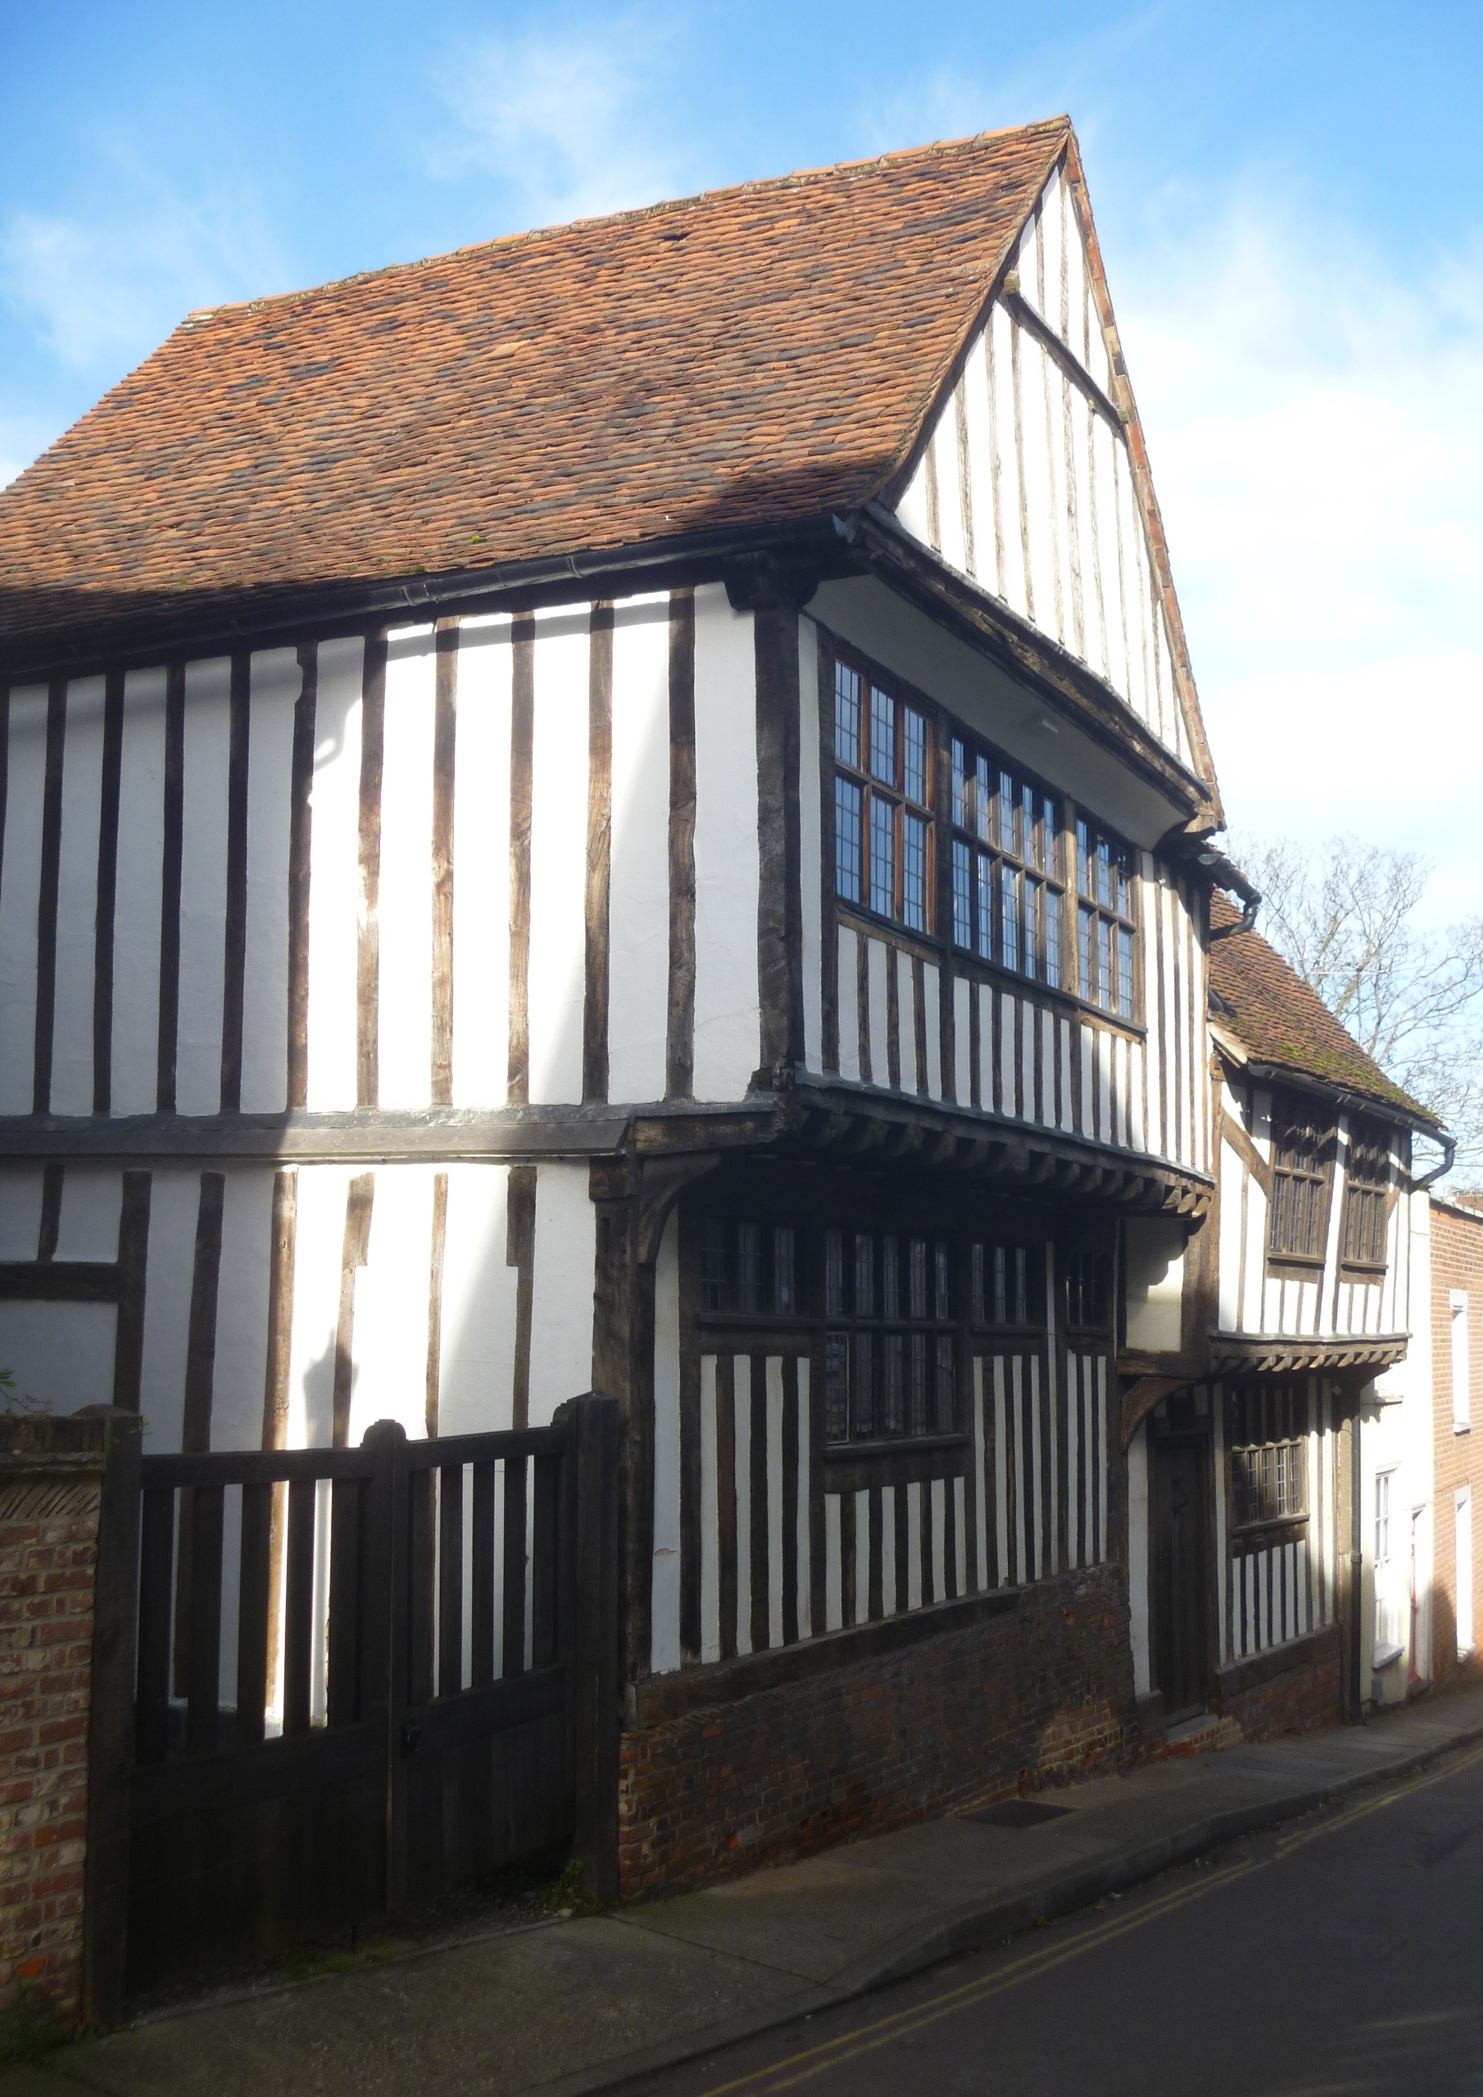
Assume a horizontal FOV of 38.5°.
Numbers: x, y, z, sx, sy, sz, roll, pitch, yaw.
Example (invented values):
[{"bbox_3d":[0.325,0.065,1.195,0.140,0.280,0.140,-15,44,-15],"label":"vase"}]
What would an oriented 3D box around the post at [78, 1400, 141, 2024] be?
[{"bbox_3d":[-1.878,1.942,6.264,0.140,1.760,0.130,-3,-7,28],"label":"post"}]

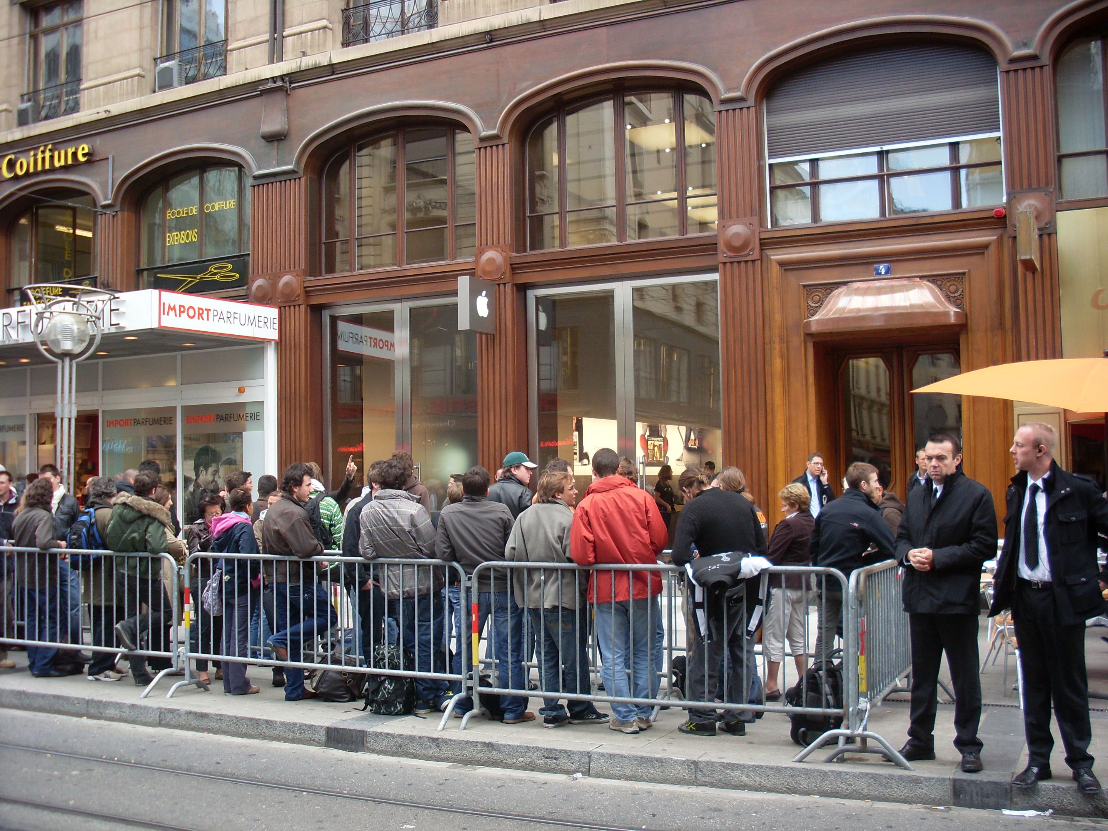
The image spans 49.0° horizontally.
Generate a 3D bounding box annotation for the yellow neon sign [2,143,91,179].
[{"bbox_3d":[-8.958,-4.527,21.498,2.300,0.450,0.130,-3,-5,29],"label":"yellow neon sign"}]

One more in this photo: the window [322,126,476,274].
[{"bbox_3d":[-2.322,-3.306,18.439,2.900,2.170,0.200,-3,-5,25],"label":"window"}]

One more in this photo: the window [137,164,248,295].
[{"bbox_3d":[-5.899,-3.078,20.274,2.900,2.200,0.200,-3,-5,29],"label":"window"}]

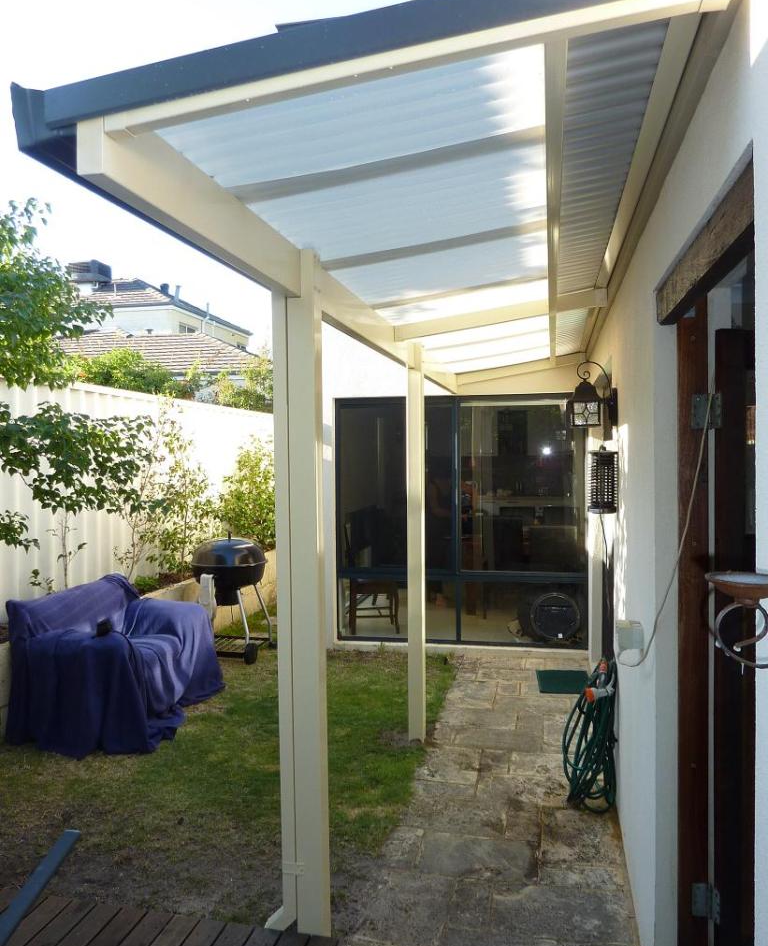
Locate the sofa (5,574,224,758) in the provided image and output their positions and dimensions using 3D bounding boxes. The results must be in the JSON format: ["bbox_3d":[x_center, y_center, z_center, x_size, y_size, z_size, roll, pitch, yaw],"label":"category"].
[{"bbox_3d":[-1.592,1.103,4.607,0.840,0.810,1.180,0,2,13],"label":"sofa"}]

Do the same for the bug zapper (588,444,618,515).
[{"bbox_3d":[0.940,0.030,3.184,0.135,0.285,0.135,0,2,13],"label":"bug zapper"}]

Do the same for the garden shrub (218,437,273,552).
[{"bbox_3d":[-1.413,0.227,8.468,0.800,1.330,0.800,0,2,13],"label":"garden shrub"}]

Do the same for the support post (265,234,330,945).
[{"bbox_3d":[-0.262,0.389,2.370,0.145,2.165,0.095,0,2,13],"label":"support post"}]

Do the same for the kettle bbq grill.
[{"bbox_3d":[-1.238,0.972,6.062,0.620,0.990,0.600,0,2,13],"label":"kettle bbq grill"}]

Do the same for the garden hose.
[{"bbox_3d":[0.963,1.216,3.479,0.240,0.690,0.300,0,2,13],"label":"garden hose"}]

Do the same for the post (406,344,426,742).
[{"bbox_3d":[0.191,0.407,4.319,0.090,2.300,0.090,0,2,13],"label":"post"}]

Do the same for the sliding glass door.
[{"bbox_3d":[0.624,0.404,6.247,2.110,2.095,0.110,0,2,13],"label":"sliding glass door"}]

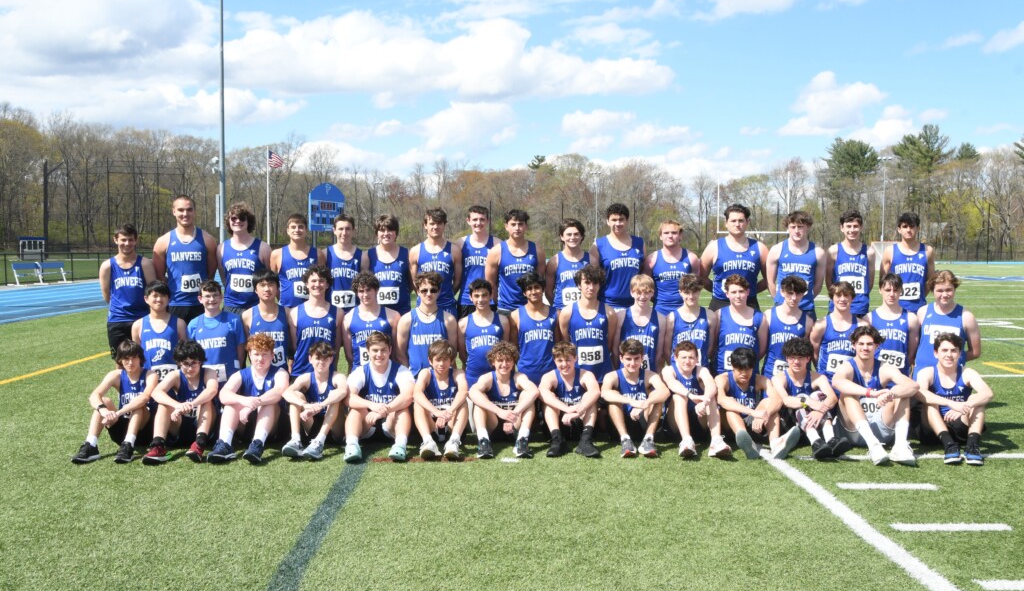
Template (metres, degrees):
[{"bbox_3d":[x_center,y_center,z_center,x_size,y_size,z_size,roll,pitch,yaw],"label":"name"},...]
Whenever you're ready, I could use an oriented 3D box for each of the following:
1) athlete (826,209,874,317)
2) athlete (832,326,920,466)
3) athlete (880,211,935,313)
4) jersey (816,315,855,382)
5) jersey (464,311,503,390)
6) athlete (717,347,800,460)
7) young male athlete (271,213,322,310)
[{"bbox_3d":[2.779,0.182,7.770,0.420,1.757,0.310,1,3,10],"label":"athlete"},{"bbox_3d":[2.568,0.672,6.725,0.580,0.887,0.900,1,3,8],"label":"athlete"},{"bbox_3d":[3.461,0.170,8.220,0.480,1.804,0.330,1,3,15],"label":"athlete"},{"bbox_3d":[2.695,0.441,7.673,0.390,0.572,0.250,1,3,16],"label":"jersey"},{"bbox_3d":[-0.222,0.454,7.707,0.340,0.634,0.240,0,3,-2],"label":"jersey"},{"bbox_3d":[1.784,0.741,6.849,0.560,0.726,0.850,1,3,6],"label":"athlete"},{"bbox_3d":[-1.877,0.167,8.272,0.485,1.791,0.340,-1,3,-10],"label":"young male athlete"}]

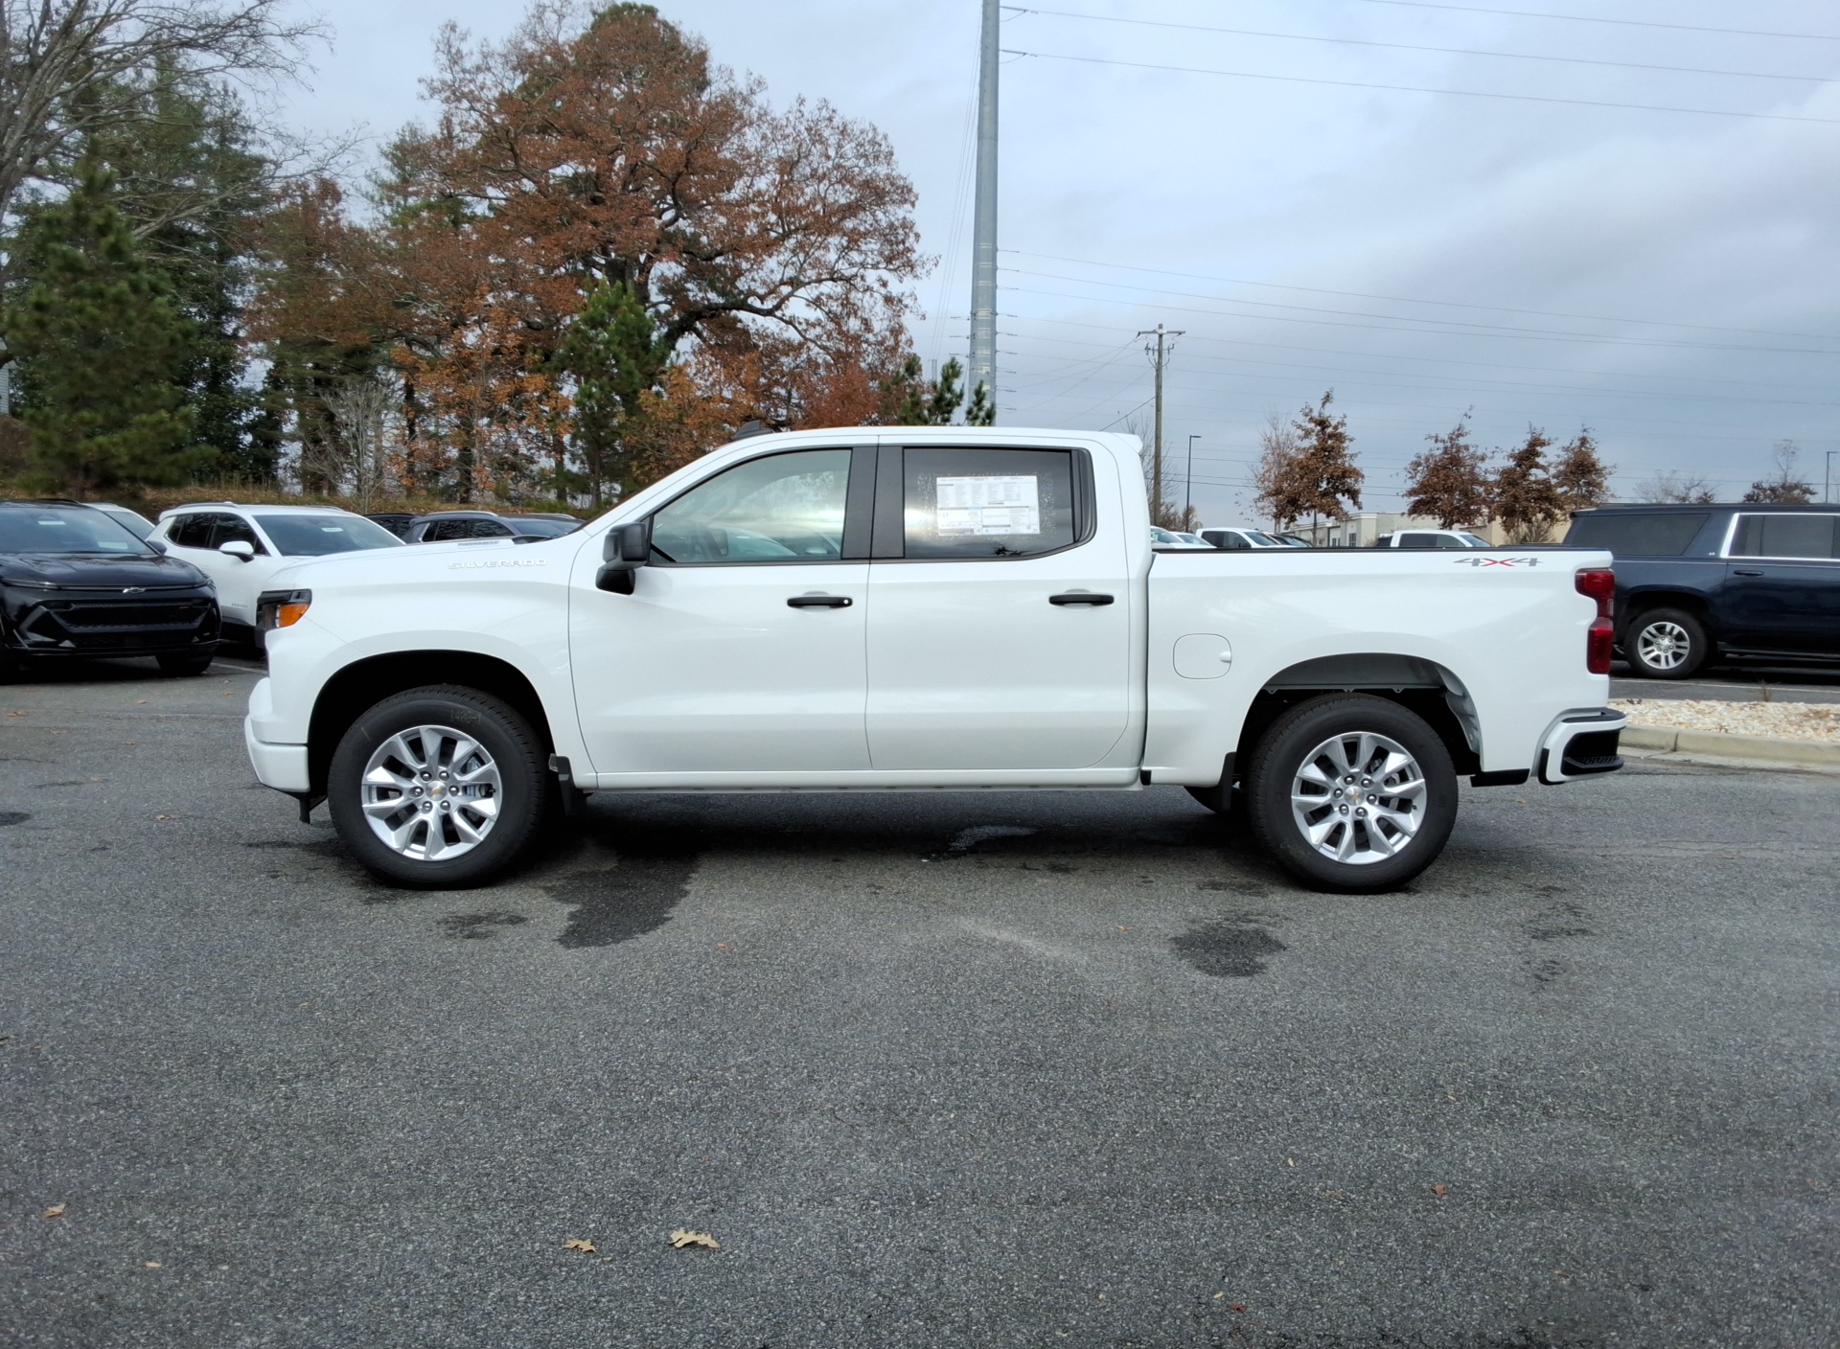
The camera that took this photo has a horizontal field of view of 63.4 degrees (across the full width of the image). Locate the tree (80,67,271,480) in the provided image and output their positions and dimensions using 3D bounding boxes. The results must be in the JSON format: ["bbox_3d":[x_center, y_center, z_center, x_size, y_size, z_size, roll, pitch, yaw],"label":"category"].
[{"bbox_3d":[-19.194,-10.110,38.254,4.877,10.652,4.877,-2,6,-26],"label":"tree"}]

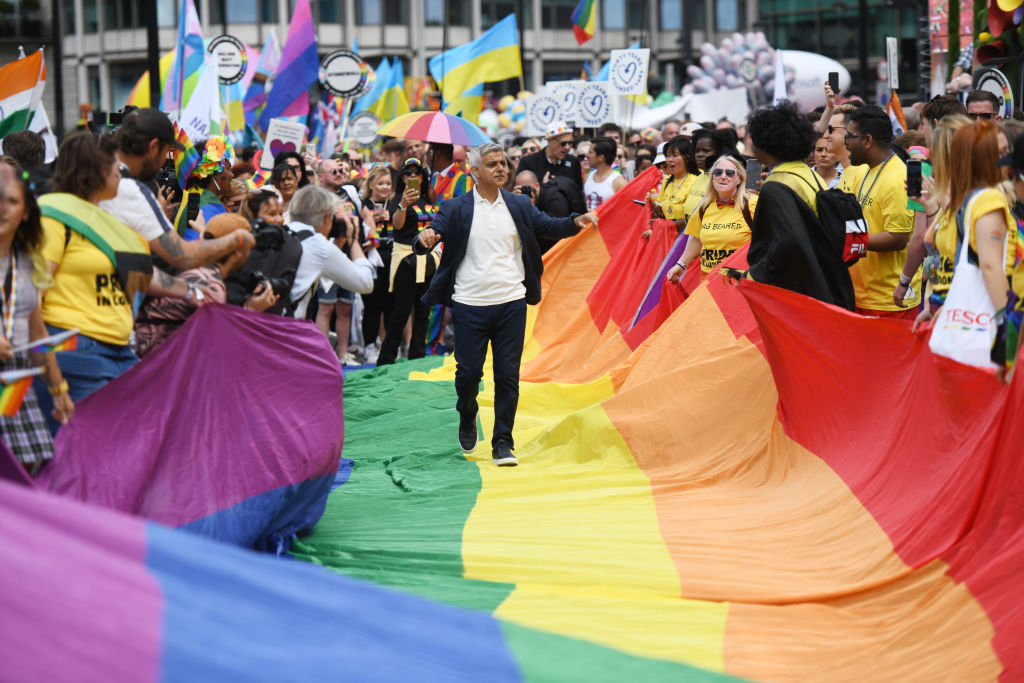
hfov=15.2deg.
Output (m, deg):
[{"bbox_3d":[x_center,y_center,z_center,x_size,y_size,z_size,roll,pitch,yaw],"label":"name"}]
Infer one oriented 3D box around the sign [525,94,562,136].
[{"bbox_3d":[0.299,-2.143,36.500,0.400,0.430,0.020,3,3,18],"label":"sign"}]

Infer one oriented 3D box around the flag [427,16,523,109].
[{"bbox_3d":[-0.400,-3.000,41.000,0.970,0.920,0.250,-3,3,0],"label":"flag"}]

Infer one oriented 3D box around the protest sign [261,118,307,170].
[{"bbox_3d":[-1.918,-1.640,32.300,0.297,0.420,0.020,13,2,-1],"label":"protest sign"}]

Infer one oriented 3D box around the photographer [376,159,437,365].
[{"bbox_3d":[-0.814,-0.621,30.200,0.550,1.620,0.450,-1,3,-12],"label":"photographer"}]

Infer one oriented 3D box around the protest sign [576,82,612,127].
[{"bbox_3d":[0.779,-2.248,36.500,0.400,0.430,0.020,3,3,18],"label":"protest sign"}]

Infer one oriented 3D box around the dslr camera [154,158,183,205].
[{"bbox_3d":[-1.467,-0.679,16.400,0.170,0.170,0.150,-1,3,-15],"label":"dslr camera"}]

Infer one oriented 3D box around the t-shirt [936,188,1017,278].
[{"bbox_3d":[1.846,-0.413,15.100,0.290,0.450,0.420,-2,3,-12],"label":"t-shirt"}]

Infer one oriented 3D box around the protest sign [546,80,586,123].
[{"bbox_3d":[0.605,-2.665,43.000,0.430,0.520,0.020,-2,3,-3],"label":"protest sign"}]

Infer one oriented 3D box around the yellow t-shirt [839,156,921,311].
[{"bbox_3d":[1.574,-0.465,16.400,0.300,0.680,0.500,-2,3,-32],"label":"yellow t-shirt"}]

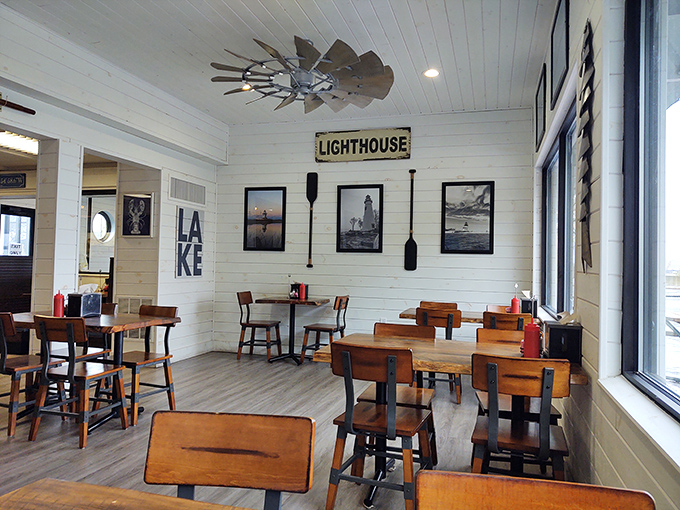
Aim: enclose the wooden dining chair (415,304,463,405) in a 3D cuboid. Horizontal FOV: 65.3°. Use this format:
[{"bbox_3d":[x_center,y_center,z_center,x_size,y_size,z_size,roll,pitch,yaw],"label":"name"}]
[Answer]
[{"bbox_3d":[0.947,0.919,5.023,0.419,0.842,0.492,1,-1,19],"label":"wooden dining chair"}]

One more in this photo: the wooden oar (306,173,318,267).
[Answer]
[{"bbox_3d":[-0.370,-0.445,6.799,0.150,1.228,0.035,1,-1,16],"label":"wooden oar"}]

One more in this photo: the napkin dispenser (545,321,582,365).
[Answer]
[{"bbox_3d":[1.049,0.413,2.495,0.140,0.180,0.190,1,-1,16],"label":"napkin dispenser"}]

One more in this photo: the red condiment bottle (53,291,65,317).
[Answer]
[{"bbox_3d":[-2.266,0.402,4.278,0.080,0.219,0.080,1,-1,16],"label":"red condiment bottle"}]

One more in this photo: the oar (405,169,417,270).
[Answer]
[{"bbox_3d":[0.869,-0.424,6.439,0.150,1.235,0.035,1,-1,16],"label":"oar"}]

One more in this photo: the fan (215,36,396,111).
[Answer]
[{"bbox_3d":[-0.306,-1.580,4.472,1.520,0.420,1.520,1,-1,16],"label":"fan"}]

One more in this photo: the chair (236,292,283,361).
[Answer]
[{"bbox_3d":[-1.028,0.904,6.803,0.475,0.830,0.420,1,-1,14],"label":"chair"}]

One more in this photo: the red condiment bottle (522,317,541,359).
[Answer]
[{"bbox_3d":[0.980,0.430,2.711,0.080,0.219,0.080,1,-1,16],"label":"red condiment bottle"}]

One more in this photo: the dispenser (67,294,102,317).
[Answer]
[{"bbox_3d":[-2.024,0.397,4.206,0.137,0.175,0.210,1,-1,16],"label":"dispenser"}]

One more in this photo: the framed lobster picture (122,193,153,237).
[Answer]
[{"bbox_3d":[-2.326,-0.456,6.091,0.400,0.510,0.035,1,-1,16],"label":"framed lobster picture"}]

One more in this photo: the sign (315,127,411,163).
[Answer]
[{"bbox_3d":[0.280,-1.373,6.667,1.218,0.388,0.030,1,-1,16],"label":"sign"}]

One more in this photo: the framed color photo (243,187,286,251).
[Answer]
[{"bbox_3d":[-1.008,-0.483,7.130,0.601,0.860,0.030,1,-1,16],"label":"framed color photo"}]

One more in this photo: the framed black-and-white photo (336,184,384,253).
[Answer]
[{"bbox_3d":[0.246,-0.452,6.626,0.587,0.845,0.027,1,-1,16],"label":"framed black-and-white photo"}]

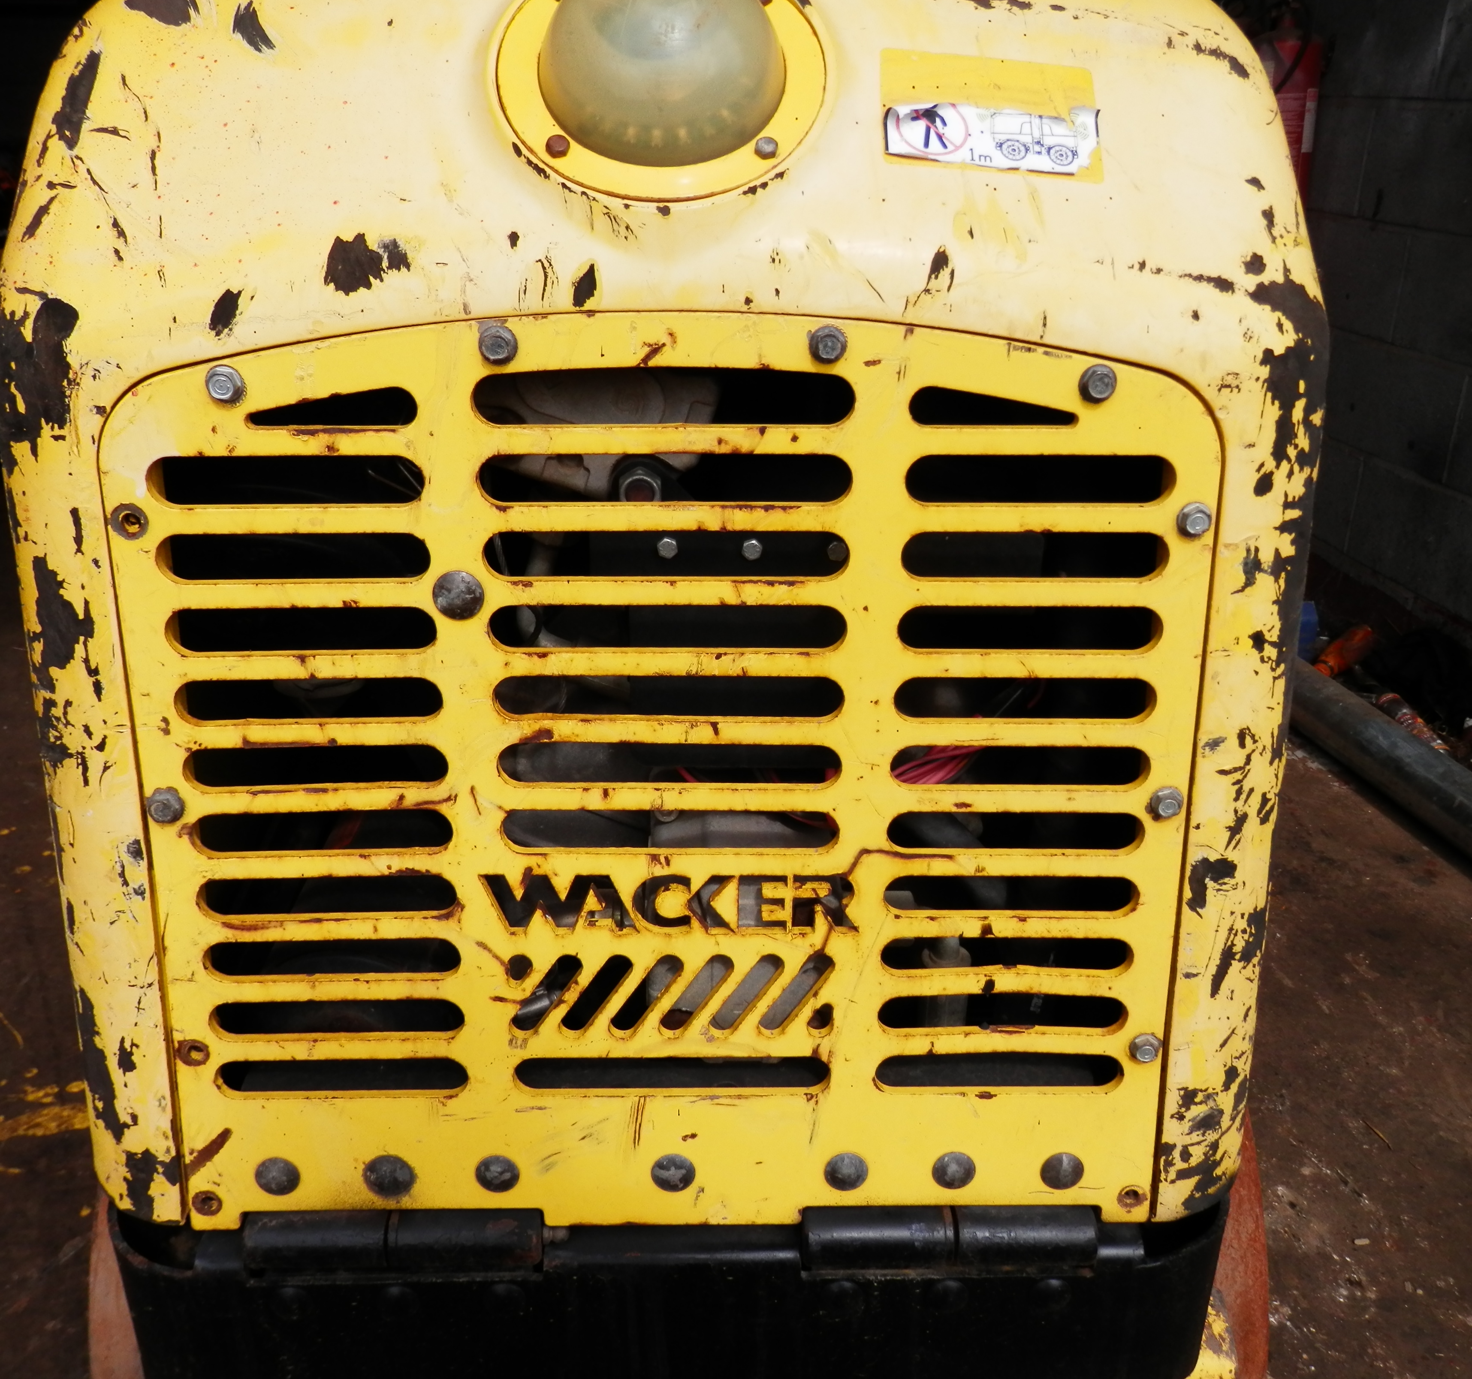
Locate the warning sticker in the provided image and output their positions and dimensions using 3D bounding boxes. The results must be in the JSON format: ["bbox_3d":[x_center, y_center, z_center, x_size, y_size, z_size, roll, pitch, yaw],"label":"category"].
[{"bbox_3d":[0.099,-0.214,0.515,0.085,0.029,0.002,2,-16,-7],"label":"warning sticker"}]

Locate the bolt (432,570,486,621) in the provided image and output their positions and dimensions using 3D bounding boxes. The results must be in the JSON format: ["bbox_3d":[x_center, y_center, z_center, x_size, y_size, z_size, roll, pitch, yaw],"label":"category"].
[{"bbox_3d":[-0.111,-0.038,0.530,0.021,0.021,0.006,0,18,-1],"label":"bolt"}]

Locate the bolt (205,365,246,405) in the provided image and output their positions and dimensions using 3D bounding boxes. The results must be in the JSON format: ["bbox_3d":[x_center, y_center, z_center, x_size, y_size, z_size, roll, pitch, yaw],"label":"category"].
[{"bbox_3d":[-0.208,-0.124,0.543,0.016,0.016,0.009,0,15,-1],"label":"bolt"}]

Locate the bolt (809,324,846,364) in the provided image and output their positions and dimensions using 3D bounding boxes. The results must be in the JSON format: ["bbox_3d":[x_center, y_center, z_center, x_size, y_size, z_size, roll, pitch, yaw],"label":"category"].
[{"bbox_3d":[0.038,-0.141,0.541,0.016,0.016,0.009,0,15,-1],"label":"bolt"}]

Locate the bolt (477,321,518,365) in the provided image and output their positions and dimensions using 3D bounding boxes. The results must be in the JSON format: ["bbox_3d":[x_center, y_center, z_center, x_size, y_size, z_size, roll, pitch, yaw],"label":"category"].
[{"bbox_3d":[-0.090,-0.130,0.500,0.015,0.015,0.007,0,18,-1],"label":"bolt"}]

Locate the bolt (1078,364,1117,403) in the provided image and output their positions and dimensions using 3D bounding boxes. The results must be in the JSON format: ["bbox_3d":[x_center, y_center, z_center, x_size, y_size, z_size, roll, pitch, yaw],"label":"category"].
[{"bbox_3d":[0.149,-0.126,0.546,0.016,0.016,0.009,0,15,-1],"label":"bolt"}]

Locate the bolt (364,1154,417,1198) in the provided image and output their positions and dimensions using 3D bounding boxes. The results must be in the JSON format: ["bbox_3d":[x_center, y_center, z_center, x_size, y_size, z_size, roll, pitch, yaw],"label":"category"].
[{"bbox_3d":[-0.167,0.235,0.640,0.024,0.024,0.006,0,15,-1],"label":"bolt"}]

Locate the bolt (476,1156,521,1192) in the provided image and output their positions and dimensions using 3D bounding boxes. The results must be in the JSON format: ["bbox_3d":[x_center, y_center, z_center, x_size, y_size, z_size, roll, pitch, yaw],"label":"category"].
[{"bbox_3d":[-0.110,0.225,0.615,0.021,0.021,0.006,0,18,-1],"label":"bolt"}]

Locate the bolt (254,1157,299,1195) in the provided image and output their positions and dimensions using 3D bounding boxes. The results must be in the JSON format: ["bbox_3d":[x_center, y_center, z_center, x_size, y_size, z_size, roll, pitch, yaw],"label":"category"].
[{"bbox_3d":[-0.211,0.225,0.614,0.021,0.021,0.006,0,18,-1],"label":"bolt"}]

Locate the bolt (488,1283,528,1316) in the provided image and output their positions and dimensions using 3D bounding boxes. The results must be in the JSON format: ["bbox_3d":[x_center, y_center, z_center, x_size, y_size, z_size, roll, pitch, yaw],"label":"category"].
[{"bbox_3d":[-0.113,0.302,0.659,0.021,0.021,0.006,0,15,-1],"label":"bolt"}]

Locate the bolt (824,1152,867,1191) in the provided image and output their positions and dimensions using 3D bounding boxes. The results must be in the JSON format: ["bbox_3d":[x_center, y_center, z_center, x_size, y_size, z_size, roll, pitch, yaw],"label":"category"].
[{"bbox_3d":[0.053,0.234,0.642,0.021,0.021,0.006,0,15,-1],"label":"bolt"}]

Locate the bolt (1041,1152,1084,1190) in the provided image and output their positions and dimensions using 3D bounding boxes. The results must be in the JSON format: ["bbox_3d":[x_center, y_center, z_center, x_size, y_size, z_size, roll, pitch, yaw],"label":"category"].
[{"bbox_3d":[0.152,0.224,0.619,0.021,0.021,0.006,0,18,-1],"label":"bolt"}]

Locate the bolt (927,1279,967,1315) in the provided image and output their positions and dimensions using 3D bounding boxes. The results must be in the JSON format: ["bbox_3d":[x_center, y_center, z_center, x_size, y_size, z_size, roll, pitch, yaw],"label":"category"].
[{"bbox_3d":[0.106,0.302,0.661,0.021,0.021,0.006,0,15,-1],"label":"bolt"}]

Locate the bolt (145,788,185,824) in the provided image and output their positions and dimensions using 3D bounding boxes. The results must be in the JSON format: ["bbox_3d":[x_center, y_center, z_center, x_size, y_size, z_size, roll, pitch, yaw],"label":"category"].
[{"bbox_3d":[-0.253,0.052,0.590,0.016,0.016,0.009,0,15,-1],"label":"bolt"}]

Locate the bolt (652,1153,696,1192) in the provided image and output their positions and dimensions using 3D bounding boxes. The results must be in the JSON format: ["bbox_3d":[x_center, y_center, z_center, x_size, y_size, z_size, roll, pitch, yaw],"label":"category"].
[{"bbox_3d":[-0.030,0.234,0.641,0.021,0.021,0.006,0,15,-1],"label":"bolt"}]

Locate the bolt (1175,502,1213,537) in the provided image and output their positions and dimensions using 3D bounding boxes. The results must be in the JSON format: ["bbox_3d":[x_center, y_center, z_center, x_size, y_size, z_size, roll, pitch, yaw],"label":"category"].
[{"bbox_3d":[0.181,-0.067,0.524,0.015,0.015,0.007,0,18,-1],"label":"bolt"}]

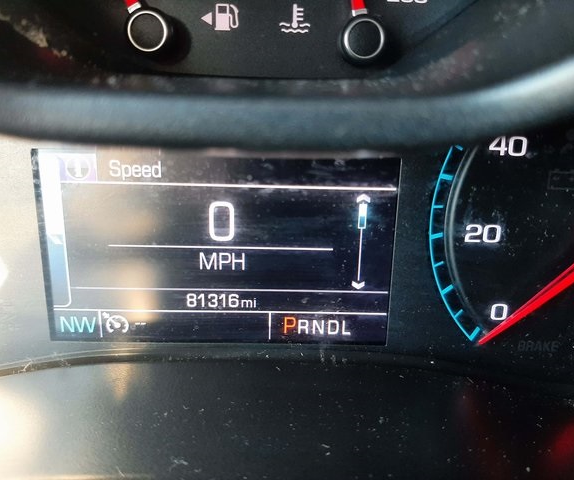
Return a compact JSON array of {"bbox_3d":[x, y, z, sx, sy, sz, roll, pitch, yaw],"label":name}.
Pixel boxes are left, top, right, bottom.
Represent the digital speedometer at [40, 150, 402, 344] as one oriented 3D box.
[{"bbox_3d":[-0.018,0.002,0.136,0.096,0.054,0.010,1,14,-2],"label":"digital speedometer"}]

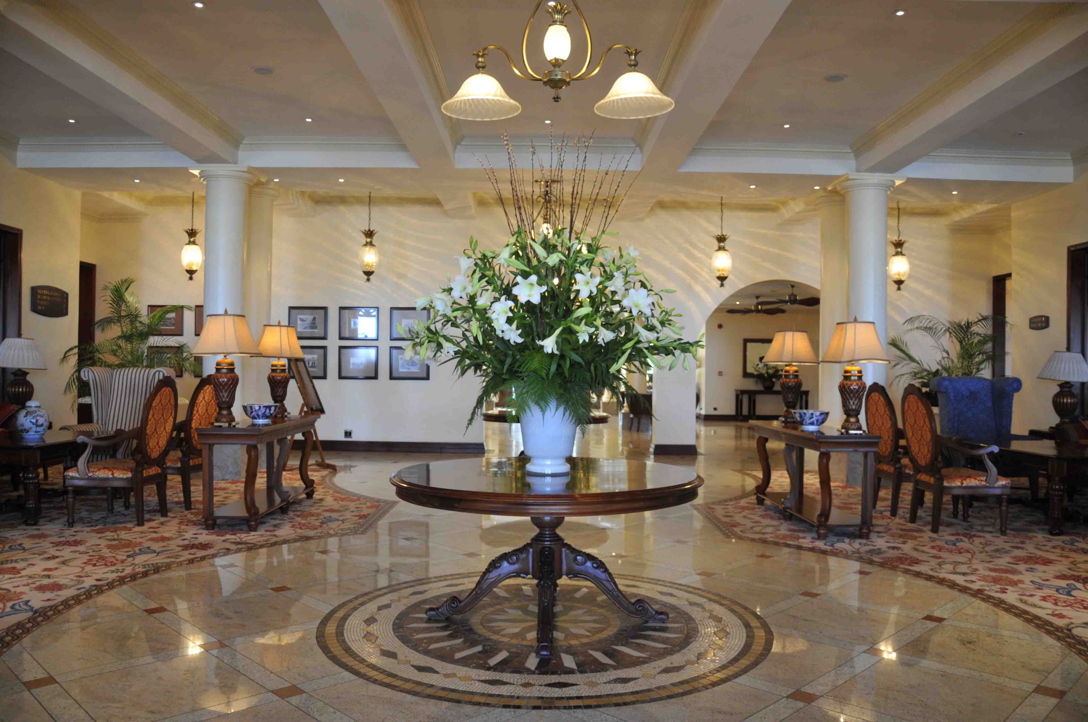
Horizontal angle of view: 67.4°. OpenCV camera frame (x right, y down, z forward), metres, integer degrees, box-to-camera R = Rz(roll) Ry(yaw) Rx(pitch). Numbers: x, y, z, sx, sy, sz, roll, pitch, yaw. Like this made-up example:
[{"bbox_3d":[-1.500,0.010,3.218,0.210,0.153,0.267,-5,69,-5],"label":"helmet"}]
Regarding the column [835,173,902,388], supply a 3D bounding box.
[{"bbox_3d":[3.664,-0.320,9.227,0.620,3.430,0.620,1,-1,0],"label":"column"}]

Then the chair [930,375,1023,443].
[{"bbox_3d":[4.281,0.787,8.036,0.880,1.230,0.840,1,0,0],"label":"chair"}]

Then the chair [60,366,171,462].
[{"bbox_3d":[-4.139,0.669,8.119,0.920,1.220,0.840,1,-1,0],"label":"chair"}]

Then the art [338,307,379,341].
[{"bbox_3d":[-2.761,-0.556,12.174,0.590,0.495,0.035,1,0,0],"label":"art"}]

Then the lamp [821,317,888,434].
[{"bbox_3d":[2.455,0.114,6.450,0.510,0.915,0.510,1,0,0],"label":"lamp"}]

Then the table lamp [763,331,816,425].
[{"bbox_3d":[2.314,0.132,7.649,0.510,0.910,0.510,1,0,0],"label":"table lamp"}]

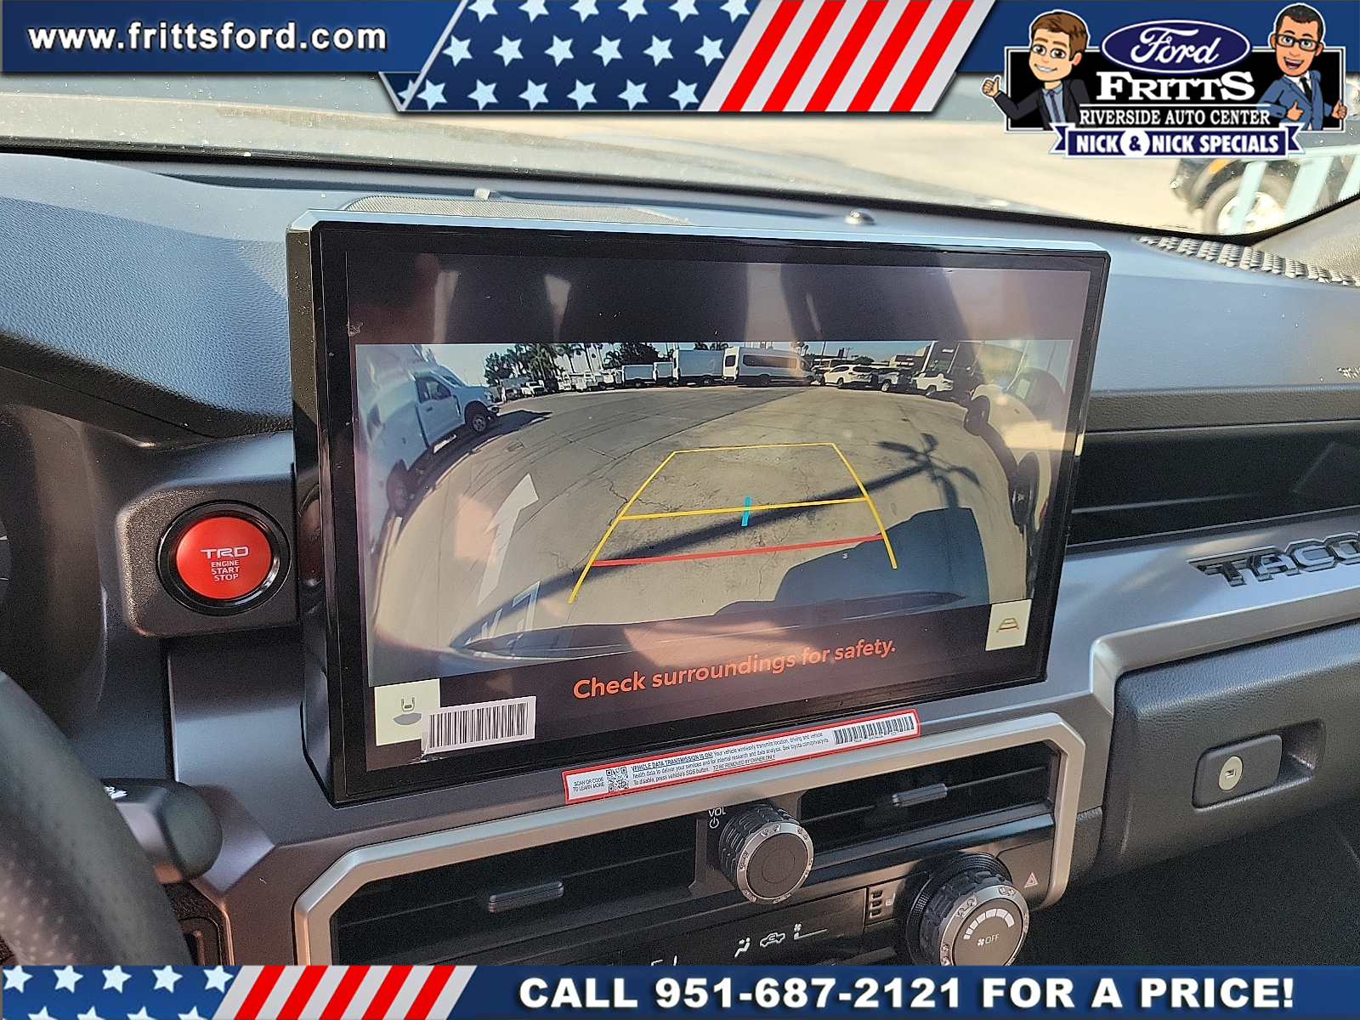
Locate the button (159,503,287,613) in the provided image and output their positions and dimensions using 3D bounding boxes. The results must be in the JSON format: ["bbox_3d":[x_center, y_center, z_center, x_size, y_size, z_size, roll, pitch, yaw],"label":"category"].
[{"bbox_3d":[-0.156,0.015,0.349,0.041,0.041,0.014,-4,18,-23],"label":"button"}]

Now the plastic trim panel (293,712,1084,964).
[{"bbox_3d":[0.025,0.158,0.447,0.363,0.109,0.028,-4,14,-23],"label":"plastic trim panel"}]

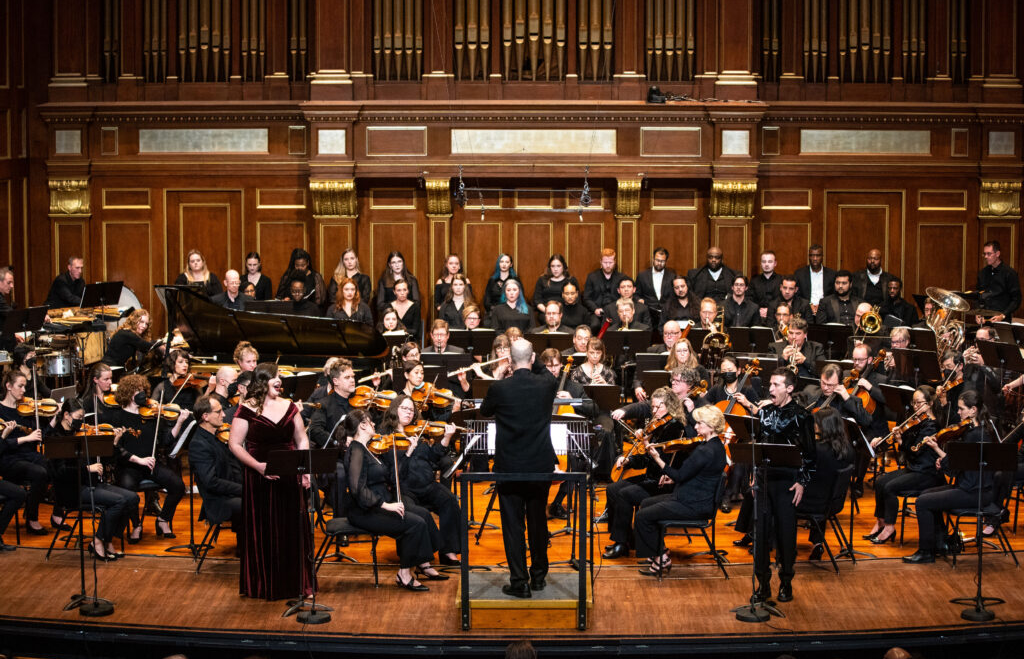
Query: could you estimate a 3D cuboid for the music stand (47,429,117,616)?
[{"bbox_3d":[-3.098,1.341,14.330,0.510,1.207,0.400,0,6,-5],"label":"music stand"}]

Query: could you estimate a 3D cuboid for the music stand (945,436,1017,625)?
[{"bbox_3d":[3.442,1.395,14.580,0.510,1.200,0.500,1,6,9],"label":"music stand"}]

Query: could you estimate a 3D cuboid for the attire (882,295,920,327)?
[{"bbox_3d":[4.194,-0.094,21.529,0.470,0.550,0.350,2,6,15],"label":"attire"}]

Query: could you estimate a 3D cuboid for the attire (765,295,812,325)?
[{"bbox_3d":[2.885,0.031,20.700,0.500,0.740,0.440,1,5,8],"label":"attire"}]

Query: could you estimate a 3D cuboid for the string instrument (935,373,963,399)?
[{"bbox_3d":[4.083,0.525,18.500,0.220,0.100,0.620,-33,0,32],"label":"string instrument"}]

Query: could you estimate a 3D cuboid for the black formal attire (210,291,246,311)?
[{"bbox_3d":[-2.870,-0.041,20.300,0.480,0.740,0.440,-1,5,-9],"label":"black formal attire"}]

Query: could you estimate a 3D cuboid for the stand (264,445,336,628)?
[{"bbox_3d":[-1.489,1.400,14.120,0.510,1.138,0.400,-1,6,-10],"label":"stand"}]

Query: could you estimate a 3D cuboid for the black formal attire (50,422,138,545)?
[{"bbox_3d":[-3.438,1.277,16.400,0.660,0.980,0.500,2,6,16],"label":"black formal attire"}]

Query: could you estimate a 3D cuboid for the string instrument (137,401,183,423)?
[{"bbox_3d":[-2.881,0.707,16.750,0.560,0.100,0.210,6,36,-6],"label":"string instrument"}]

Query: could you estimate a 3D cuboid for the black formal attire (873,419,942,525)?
[{"bbox_3d":[3.384,1.217,16.950,0.640,0.930,0.480,-3,6,-33],"label":"black formal attire"}]

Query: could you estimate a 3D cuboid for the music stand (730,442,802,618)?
[{"bbox_3d":[1.847,1.452,14.557,0.510,1.190,0.420,1,6,9],"label":"music stand"}]

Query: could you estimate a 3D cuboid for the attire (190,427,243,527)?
[{"bbox_3d":[-2.196,1.269,15.700,0.680,1.000,0.500,2,6,21],"label":"attire"}]

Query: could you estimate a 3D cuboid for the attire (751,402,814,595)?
[{"bbox_3d":[2.016,1.194,14.680,0.500,1.440,0.320,4,7,31],"label":"attire"}]

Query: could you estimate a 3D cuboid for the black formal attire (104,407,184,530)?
[{"bbox_3d":[-3.117,1.168,16.875,0.620,1.023,0.530,5,8,42],"label":"black formal attire"}]

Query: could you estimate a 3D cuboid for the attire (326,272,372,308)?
[{"bbox_3d":[-1.833,-0.350,22.632,0.490,0.620,0.330,0,6,-4],"label":"attire"}]

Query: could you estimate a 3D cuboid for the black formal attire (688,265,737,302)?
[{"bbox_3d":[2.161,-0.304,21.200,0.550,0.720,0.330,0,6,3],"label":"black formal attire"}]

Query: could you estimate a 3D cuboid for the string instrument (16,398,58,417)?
[{"bbox_3d":[-4.044,0.686,17.300,0.590,0.110,0.210,3,36,-9],"label":"string instrument"}]

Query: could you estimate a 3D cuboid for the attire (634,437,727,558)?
[{"bbox_3d":[1.293,1.292,15.280,0.700,0.932,0.480,0,6,-2],"label":"attire"}]

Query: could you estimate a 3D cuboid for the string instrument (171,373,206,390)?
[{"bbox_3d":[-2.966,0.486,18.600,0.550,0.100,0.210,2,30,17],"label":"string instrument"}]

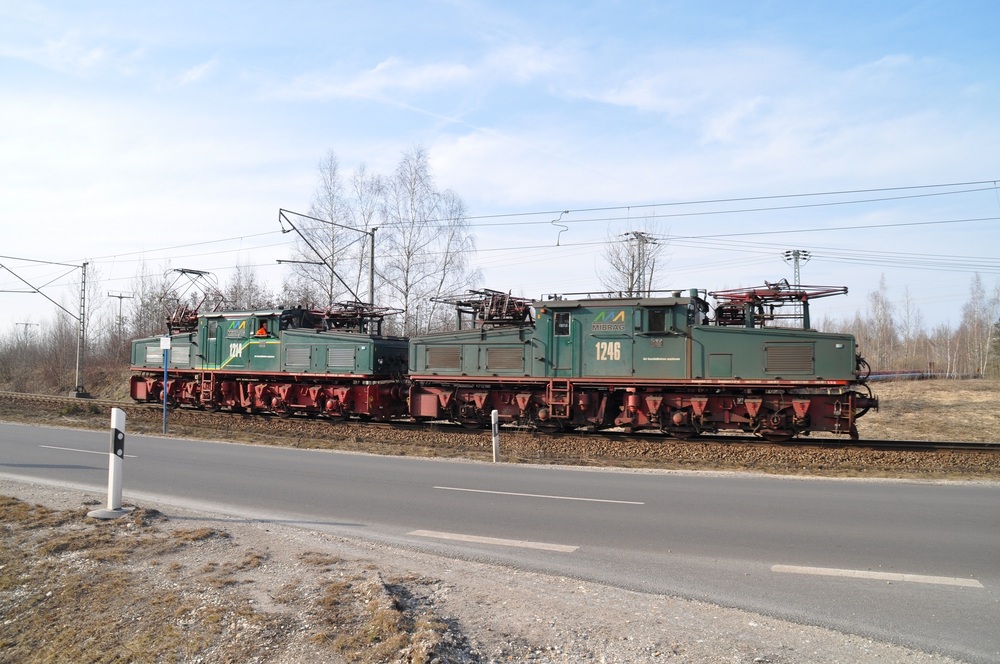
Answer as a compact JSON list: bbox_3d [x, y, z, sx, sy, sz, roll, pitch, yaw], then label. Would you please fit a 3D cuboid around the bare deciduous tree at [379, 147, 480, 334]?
[{"bbox_3d":[-4.170,-3.837,45.099,5.600,14.714,6.000,0,-1,0],"label":"bare deciduous tree"}]

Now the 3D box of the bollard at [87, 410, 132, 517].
[{"bbox_3d":[-3.885,1.302,7.500,0.360,1.050,0.330,0,-1,22],"label":"bollard"}]

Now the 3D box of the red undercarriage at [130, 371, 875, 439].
[{"bbox_3d":[-2.670,2.214,25.164,27.580,1.550,3.500,-1,-1,26],"label":"red undercarriage"}]

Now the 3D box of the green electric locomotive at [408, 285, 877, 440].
[{"bbox_3d":[3.494,0.828,22.150,13.644,4.200,3.050,0,-1,22],"label":"green electric locomotive"}]

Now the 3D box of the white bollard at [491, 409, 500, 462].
[{"bbox_3d":[-0.078,2.037,14.600,0.110,1.030,0.120,-1,-1,29],"label":"white bollard"}]

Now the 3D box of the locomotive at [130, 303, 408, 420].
[{"bbox_3d":[-8.818,0.926,28.273,13.644,4.250,3.050,-1,-2,31],"label":"locomotive"}]

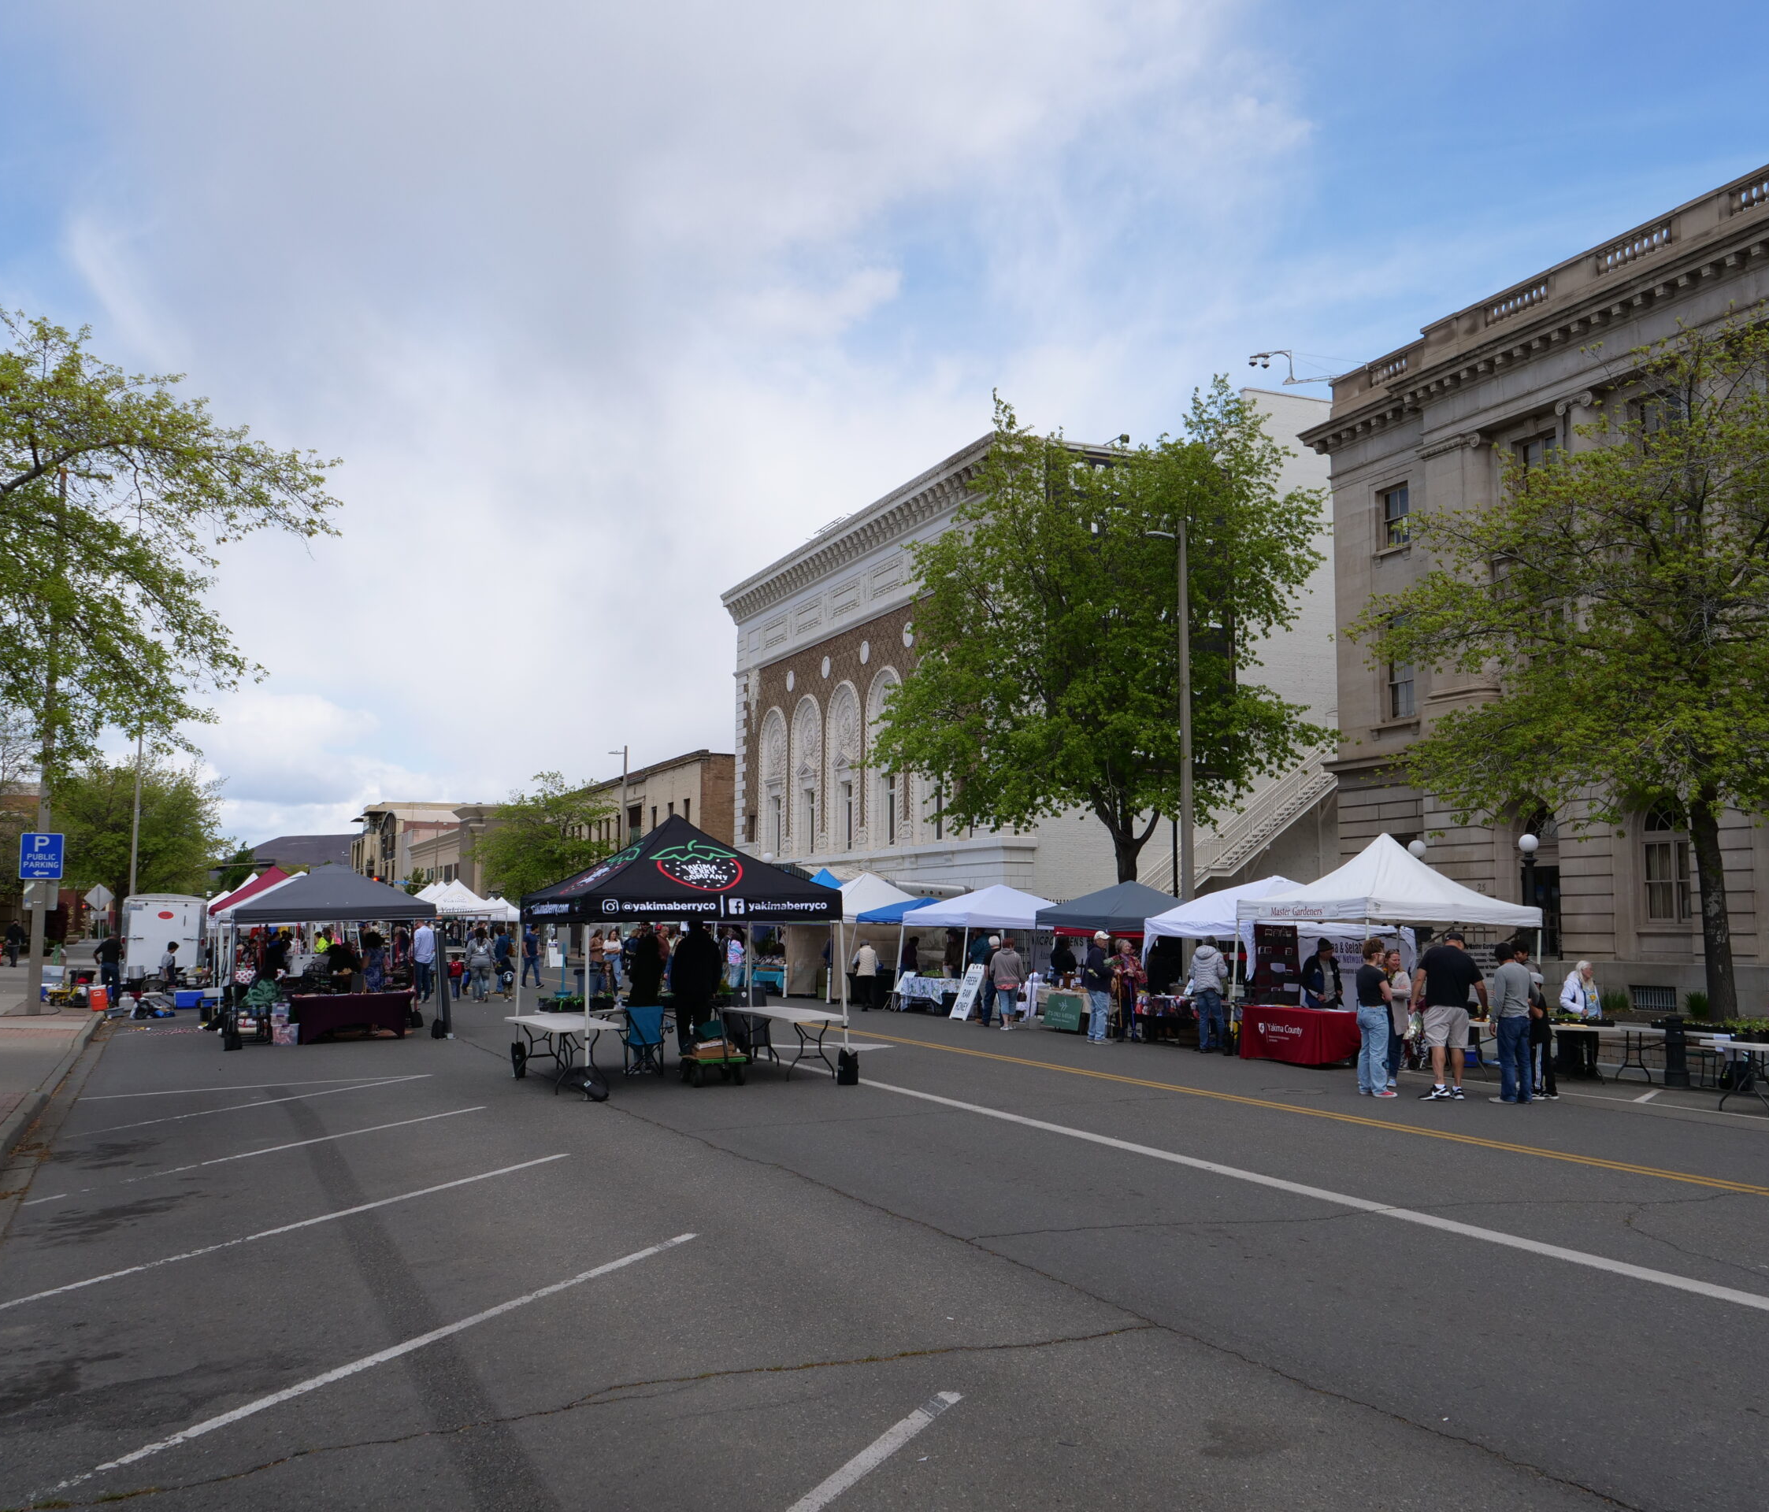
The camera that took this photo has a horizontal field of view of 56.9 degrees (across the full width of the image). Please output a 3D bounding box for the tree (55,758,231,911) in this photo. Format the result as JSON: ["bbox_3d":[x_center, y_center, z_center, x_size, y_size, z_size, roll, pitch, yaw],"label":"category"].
[{"bbox_3d":[-32.394,4.571,71.264,7.200,8.700,7.200,3,-6,-23],"label":"tree"}]

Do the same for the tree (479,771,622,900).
[{"bbox_3d":[-18.648,5.914,89.860,7.800,10.045,7.800,2,-6,-23],"label":"tree"}]

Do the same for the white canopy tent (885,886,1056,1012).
[{"bbox_3d":[2.415,4.051,34.166,3.100,2.720,3.100,3,-6,-23],"label":"white canopy tent"}]

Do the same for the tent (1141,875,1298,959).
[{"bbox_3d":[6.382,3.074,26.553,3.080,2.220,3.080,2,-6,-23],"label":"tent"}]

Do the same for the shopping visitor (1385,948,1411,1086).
[{"bbox_3d":[5.989,3.069,19.093,0.480,1.610,0.360,-4,-7,37],"label":"shopping visitor"}]

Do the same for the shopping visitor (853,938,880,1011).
[{"bbox_3d":[-0.395,4.796,35.600,0.520,1.550,0.400,-1,-6,15],"label":"shopping visitor"}]

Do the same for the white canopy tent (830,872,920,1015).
[{"bbox_3d":[-0.461,4.323,39.165,3.000,3.040,3.000,3,-6,-23],"label":"white canopy tent"}]

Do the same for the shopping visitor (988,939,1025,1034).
[{"bbox_3d":[2.190,4.067,29.257,0.600,1.652,0.420,-1,-6,11],"label":"shopping visitor"}]

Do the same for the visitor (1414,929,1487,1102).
[{"bbox_3d":[6.138,2.804,17.678,0.720,1.824,0.520,-2,-6,17],"label":"visitor"}]

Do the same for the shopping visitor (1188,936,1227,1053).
[{"bbox_3d":[4.920,3.621,24.852,0.580,1.736,0.460,-2,-6,17],"label":"shopping visitor"}]

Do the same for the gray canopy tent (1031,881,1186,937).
[{"bbox_3d":[4.450,3.579,29.189,2.650,2.660,2.650,3,-6,-23],"label":"gray canopy tent"}]

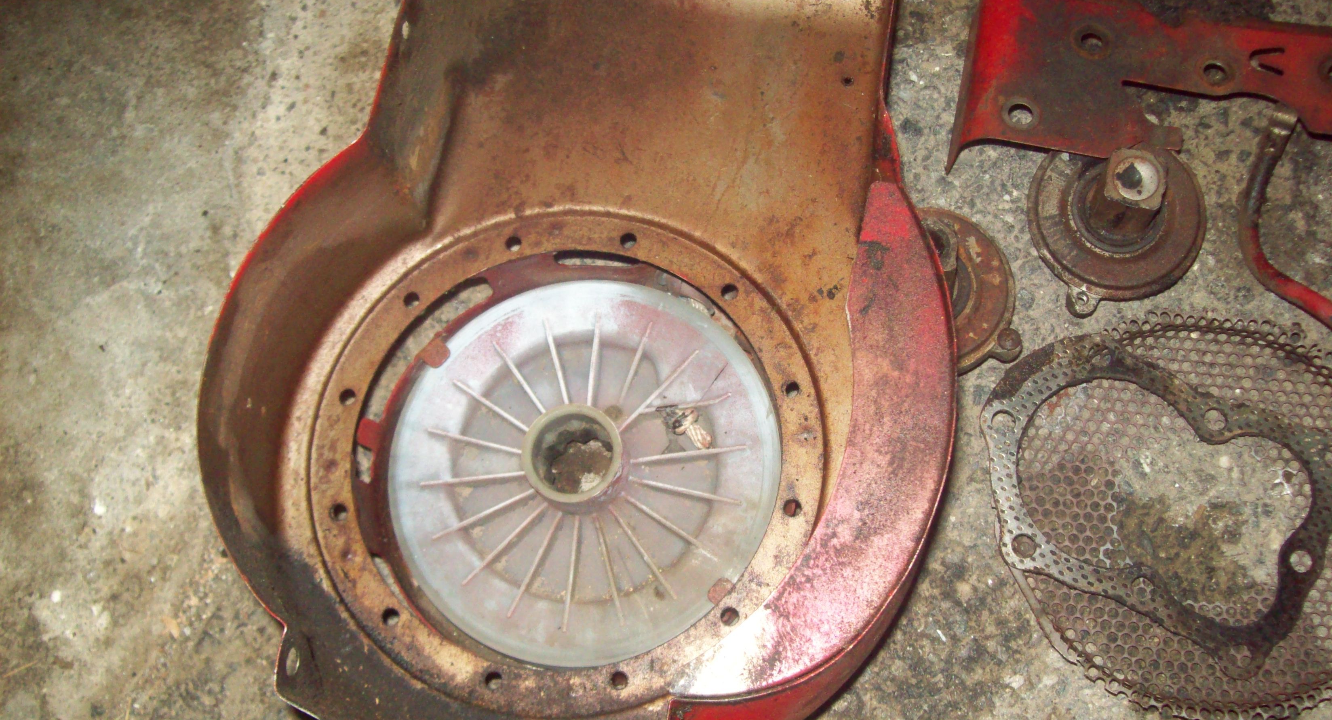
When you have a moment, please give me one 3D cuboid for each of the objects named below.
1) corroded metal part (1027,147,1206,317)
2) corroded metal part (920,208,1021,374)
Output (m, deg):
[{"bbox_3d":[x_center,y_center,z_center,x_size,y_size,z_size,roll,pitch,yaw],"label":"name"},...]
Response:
[{"bbox_3d":[0.163,-0.057,0.494,0.066,0.054,0.078,22,82,13],"label":"corroded metal part"},{"bbox_3d":[0.093,-0.030,0.492,0.078,0.054,0.066,34,80,13],"label":"corroded metal part"}]

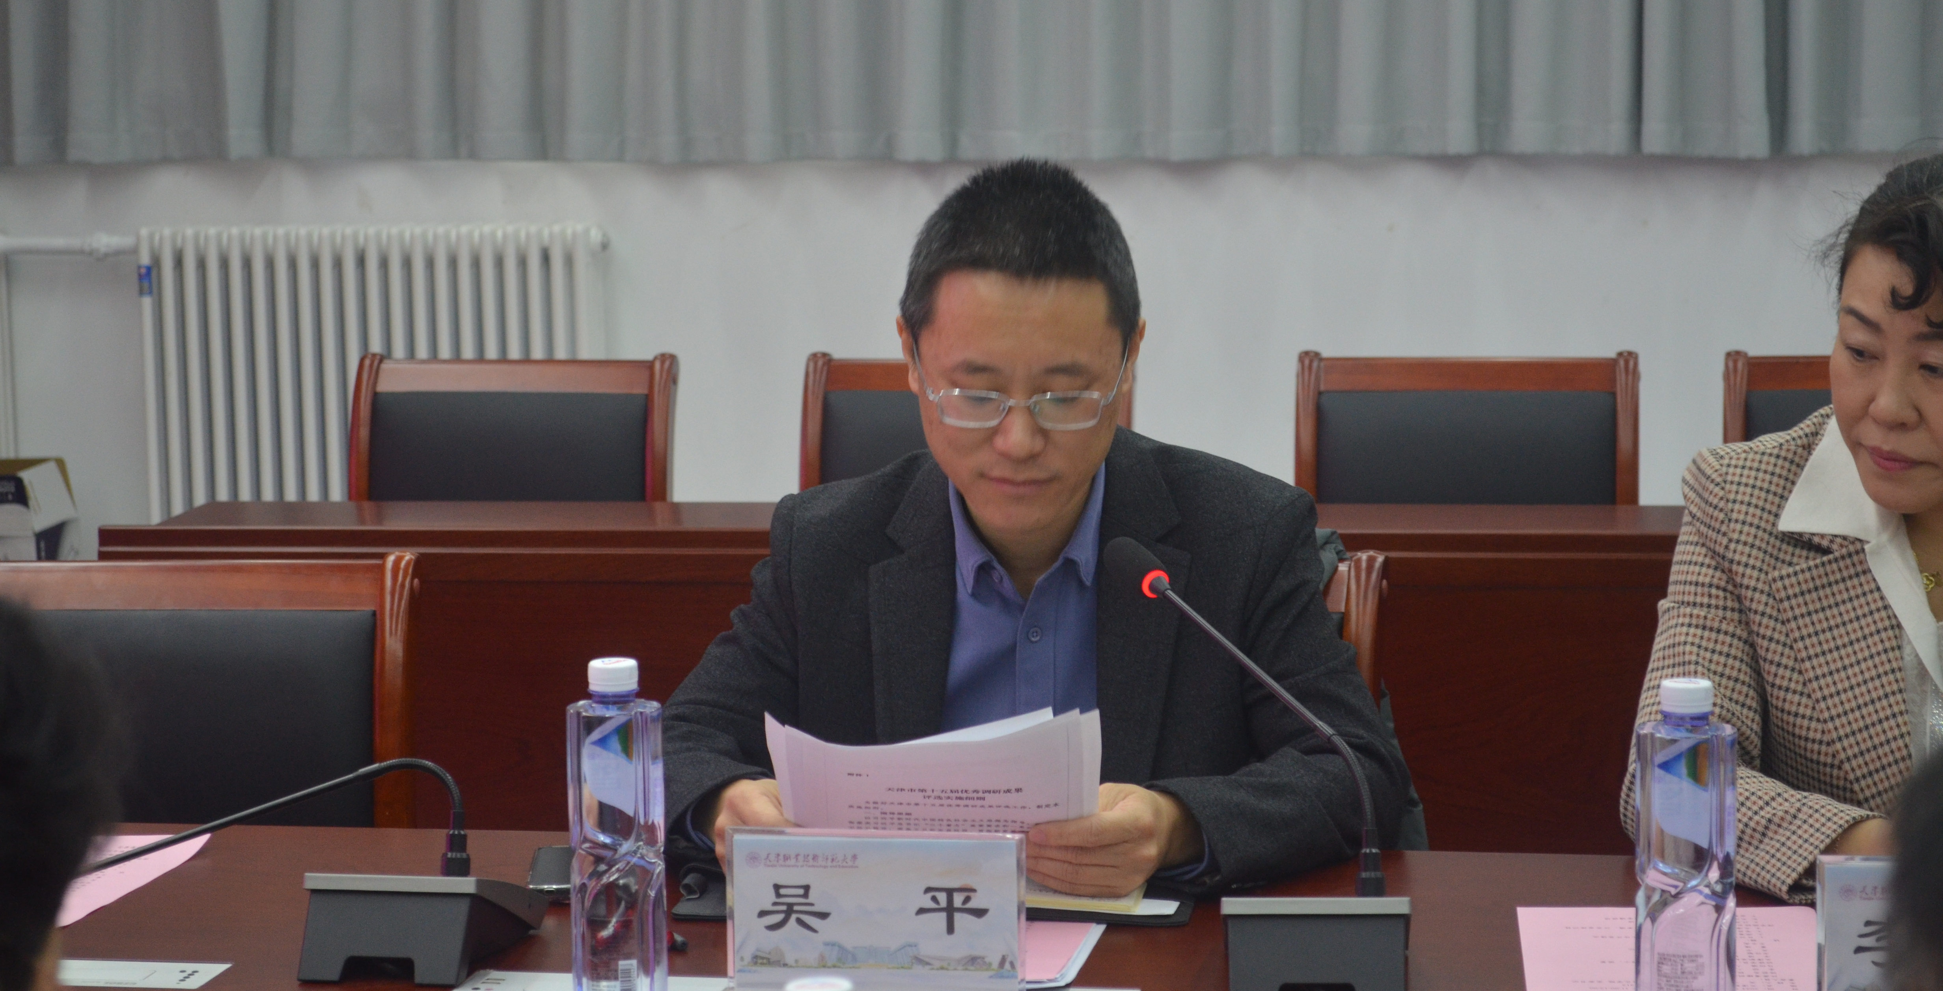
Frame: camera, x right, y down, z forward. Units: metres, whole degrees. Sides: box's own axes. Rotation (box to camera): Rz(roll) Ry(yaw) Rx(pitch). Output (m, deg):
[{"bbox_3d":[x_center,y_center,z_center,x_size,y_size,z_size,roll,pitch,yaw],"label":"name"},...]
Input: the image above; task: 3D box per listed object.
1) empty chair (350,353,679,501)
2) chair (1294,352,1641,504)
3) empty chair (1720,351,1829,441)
[{"bbox_3d":[-0.697,0.304,5.947,0.540,0.940,0.580,1,8,18],"label":"empty chair"},{"bbox_3d":[0.606,0.311,5.662,0.540,0.940,0.580,0,8,14],"label":"chair"},{"bbox_3d":[1.176,0.314,5.538,0.540,0.940,0.580,0,8,9],"label":"empty chair"}]

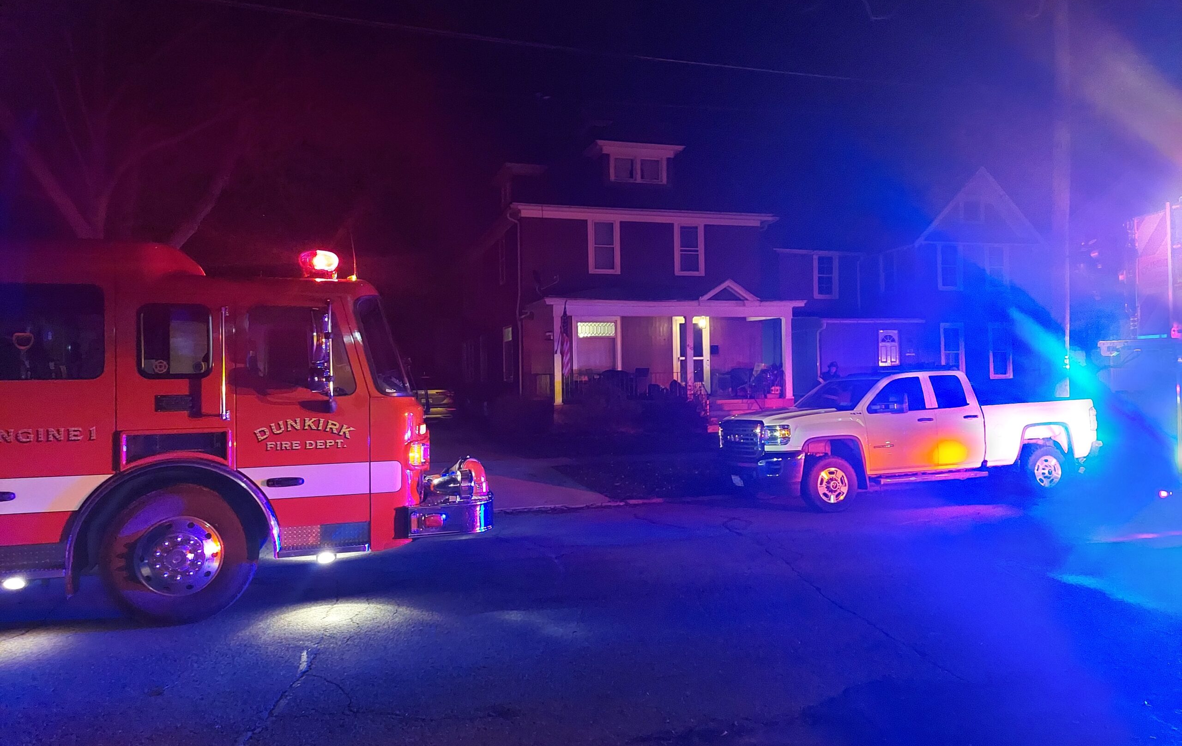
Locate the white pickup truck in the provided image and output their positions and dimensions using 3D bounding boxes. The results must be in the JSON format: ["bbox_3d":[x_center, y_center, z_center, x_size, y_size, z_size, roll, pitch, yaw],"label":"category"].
[{"bbox_3d":[4.942,0.951,12.866,5.840,1.970,2.080,-1,0,-17],"label":"white pickup truck"}]

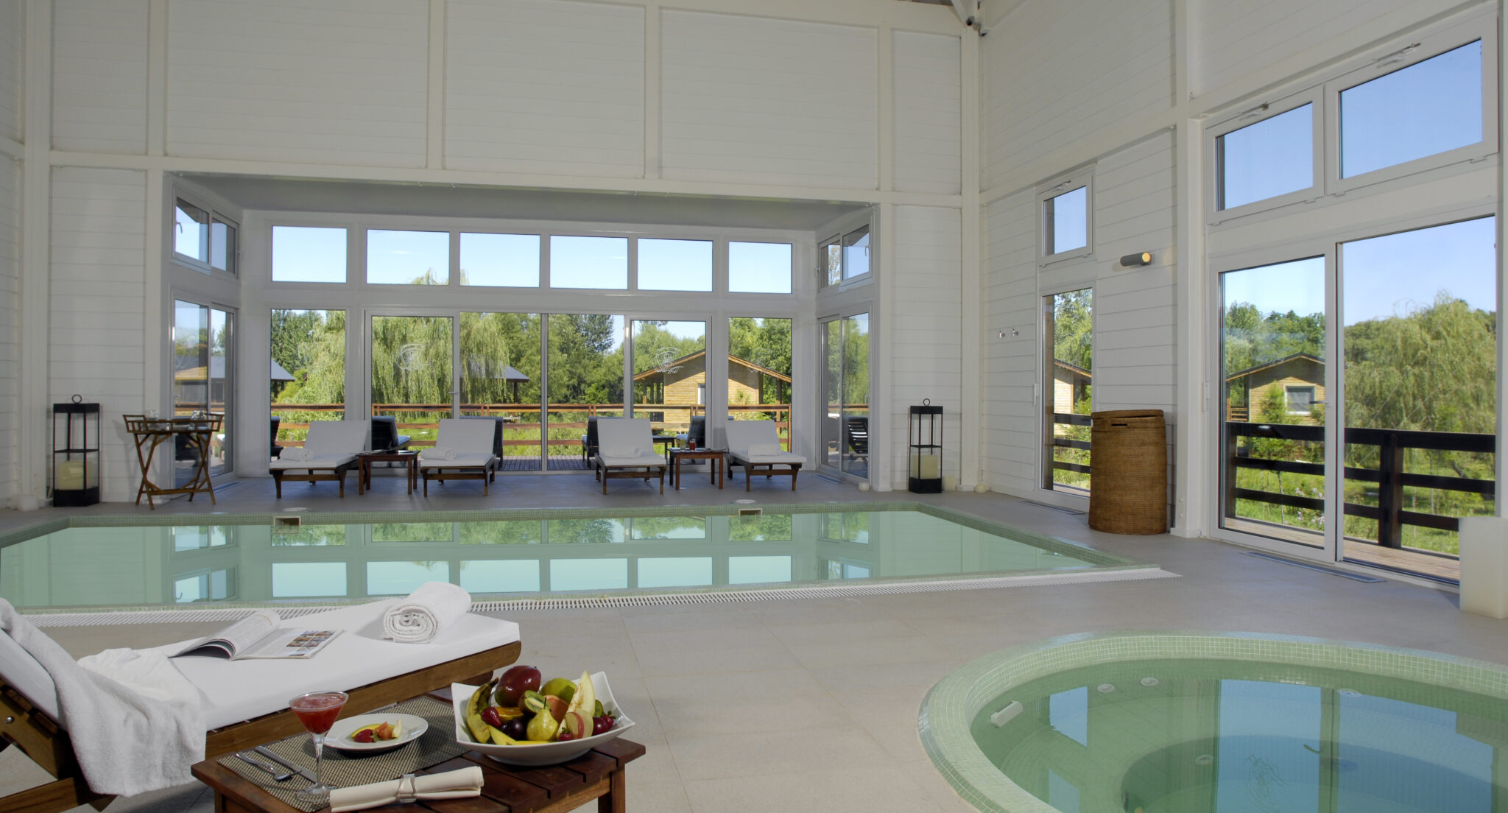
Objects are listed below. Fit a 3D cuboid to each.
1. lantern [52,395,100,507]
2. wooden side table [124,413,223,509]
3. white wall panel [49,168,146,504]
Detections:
[{"bbox_3d":[-6.495,0.421,8.432,0.270,1.060,0.270,0,1,-12],"label":"lantern"},{"bbox_3d":[-5.583,0.512,8.468,0.445,0.880,0.700,1,1,33],"label":"wooden side table"},{"bbox_3d":[-6.628,-0.710,8.897,0.860,3.368,0.050,0,1,-11],"label":"white wall panel"}]

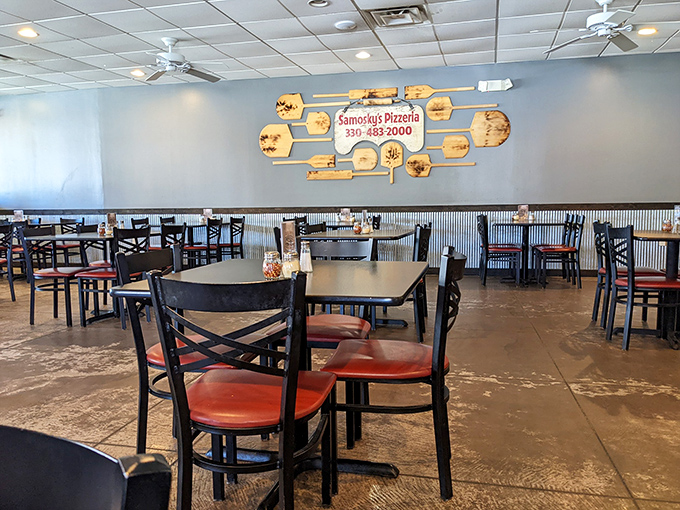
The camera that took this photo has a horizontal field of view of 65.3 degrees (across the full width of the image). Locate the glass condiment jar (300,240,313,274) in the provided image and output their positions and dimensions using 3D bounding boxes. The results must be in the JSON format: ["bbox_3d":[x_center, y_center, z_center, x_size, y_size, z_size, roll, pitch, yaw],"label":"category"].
[{"bbox_3d":[-0.126,0.007,1.984,0.045,0.113,0.045,-1,6,0],"label":"glass condiment jar"}]

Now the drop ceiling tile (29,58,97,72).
[{"bbox_3d":[-3.418,-2.383,6.662,0.603,0.020,0.603,1,7,14],"label":"drop ceiling tile"}]

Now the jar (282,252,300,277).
[{"bbox_3d":[-0.171,0.034,1.849,0.060,0.086,0.060,-1,6,0],"label":"jar"}]

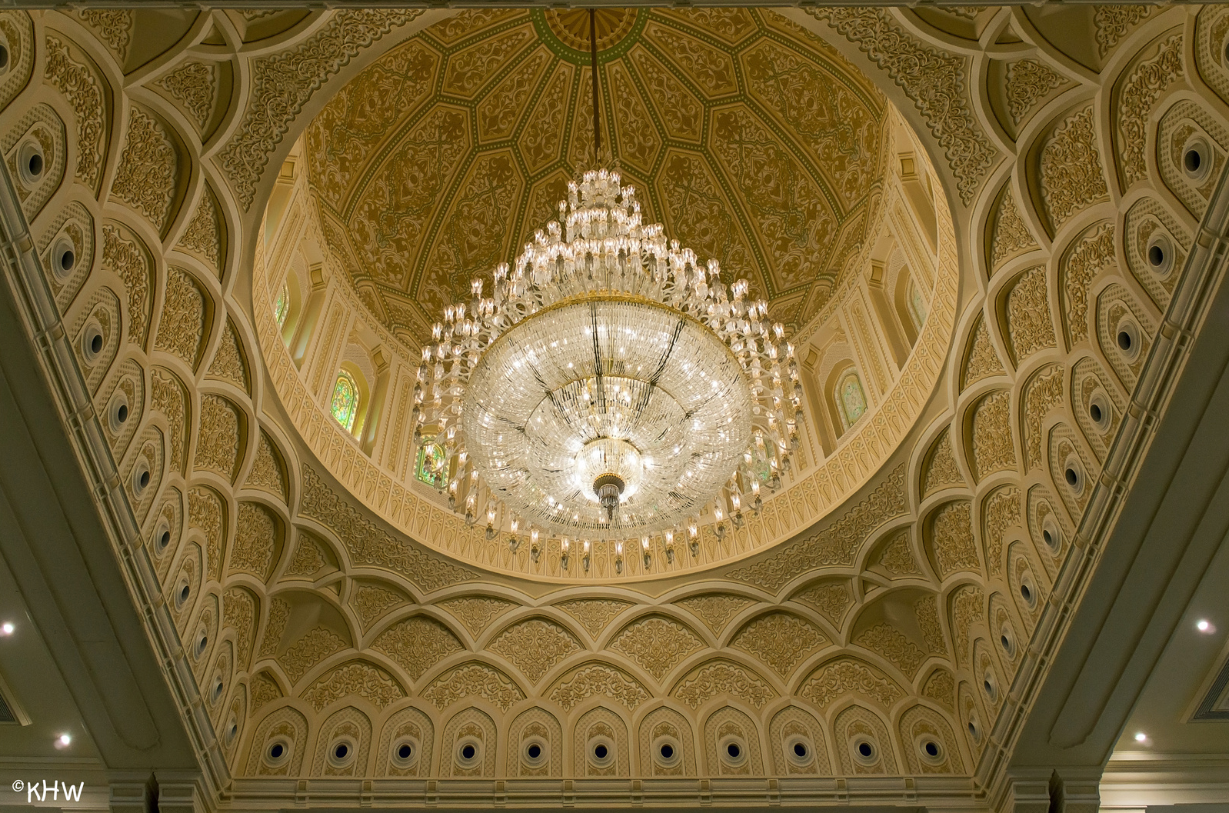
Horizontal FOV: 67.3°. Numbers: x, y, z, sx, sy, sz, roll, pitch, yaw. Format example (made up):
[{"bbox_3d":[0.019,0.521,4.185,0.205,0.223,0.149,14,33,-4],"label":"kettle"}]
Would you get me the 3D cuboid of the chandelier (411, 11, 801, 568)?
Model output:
[{"bbox_3d":[-0.140,-2.300,16.200,5.300,12.200,5.300,-1,-54,-1],"label":"chandelier"}]

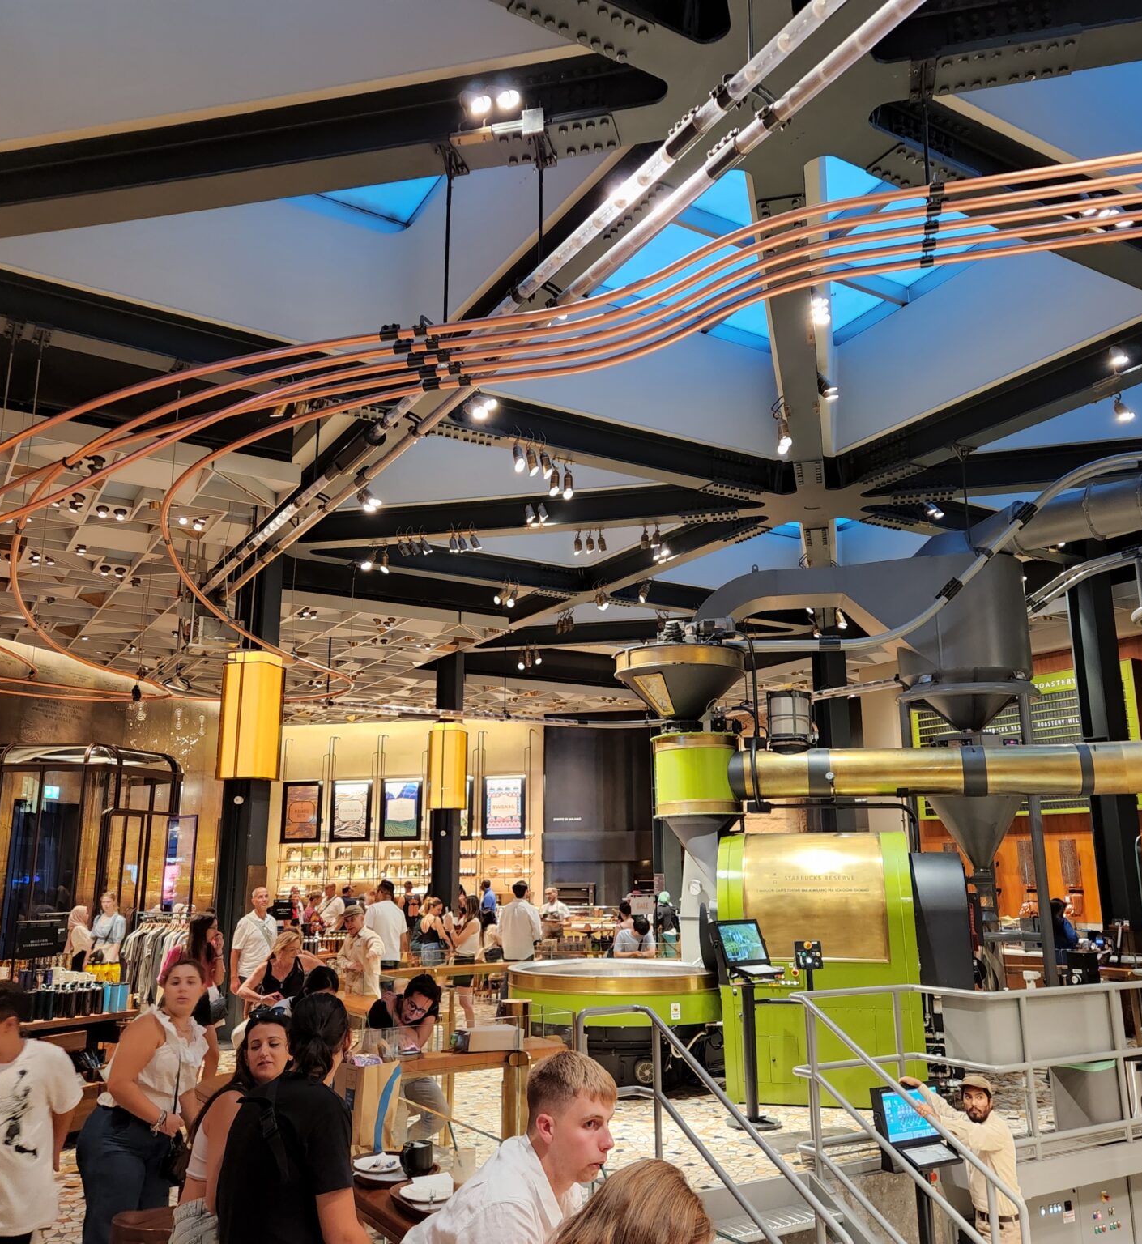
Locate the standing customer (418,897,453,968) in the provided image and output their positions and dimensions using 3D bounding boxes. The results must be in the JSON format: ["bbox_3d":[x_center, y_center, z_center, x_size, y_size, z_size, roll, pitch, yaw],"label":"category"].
[{"bbox_3d":[-1.680,4.265,13.592,0.430,1.660,0.320,-10,-16,36],"label":"standing customer"}]

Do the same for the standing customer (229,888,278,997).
[{"bbox_3d":[-3.215,3.569,11.082,0.480,1.750,0.300,10,-16,-36],"label":"standing customer"}]

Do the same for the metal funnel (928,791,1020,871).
[{"bbox_3d":[3.981,1.975,10.815,1.100,0.950,1.100,0,-13,0],"label":"metal funnel"}]

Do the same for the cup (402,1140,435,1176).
[{"bbox_3d":[-0.459,1.591,3.264,0.086,0.083,0.116,-8,-15,30],"label":"cup"}]

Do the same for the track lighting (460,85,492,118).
[{"bbox_3d":[-0.542,-2.959,6.269,0.120,0.180,0.125,12,-55,-41],"label":"track lighting"}]

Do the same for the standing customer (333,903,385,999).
[{"bbox_3d":[-2.085,3.619,10.765,0.500,1.660,0.370,-6,-14,24],"label":"standing customer"}]

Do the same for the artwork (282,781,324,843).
[{"bbox_3d":[-5.492,3.900,22.636,0.876,1.213,0.080,-3,-13,14],"label":"artwork"}]

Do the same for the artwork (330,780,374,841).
[{"bbox_3d":[-4.444,3.839,22.381,0.876,1.213,0.080,-3,-13,14],"label":"artwork"}]

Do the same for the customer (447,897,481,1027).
[{"bbox_3d":[-1.231,4.026,12.829,0.450,1.620,0.450,-3,-13,11],"label":"customer"}]

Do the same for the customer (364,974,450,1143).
[{"bbox_3d":[-0.909,2.640,6.167,0.500,1.270,0.570,6,-14,-24],"label":"customer"}]

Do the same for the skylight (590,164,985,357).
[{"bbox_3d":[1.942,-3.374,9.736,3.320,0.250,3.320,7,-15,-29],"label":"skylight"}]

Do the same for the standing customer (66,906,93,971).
[{"bbox_3d":[-6.060,4.252,13.521,0.380,1.500,0.450,1,-13,-3],"label":"standing customer"}]

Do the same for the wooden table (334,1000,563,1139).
[{"bbox_3d":[-0.720,2.673,5.511,1.350,1.000,0.580,7,-15,-29],"label":"wooden table"}]

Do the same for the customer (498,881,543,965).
[{"bbox_3d":[-0.610,3.997,13.036,0.530,1.790,0.340,-3,-13,11],"label":"customer"}]

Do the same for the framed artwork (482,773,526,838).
[{"bbox_3d":[-1.362,3.796,22.500,0.920,1.280,0.080,-5,-14,20],"label":"framed artwork"}]

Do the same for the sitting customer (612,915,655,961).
[{"bbox_3d":[0.713,3.956,12.403,0.550,1.200,0.650,-1,-13,3],"label":"sitting customer"}]

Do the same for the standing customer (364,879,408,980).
[{"bbox_3d":[-2.070,3.826,12.357,0.520,1.820,0.340,3,-13,-12],"label":"standing customer"}]

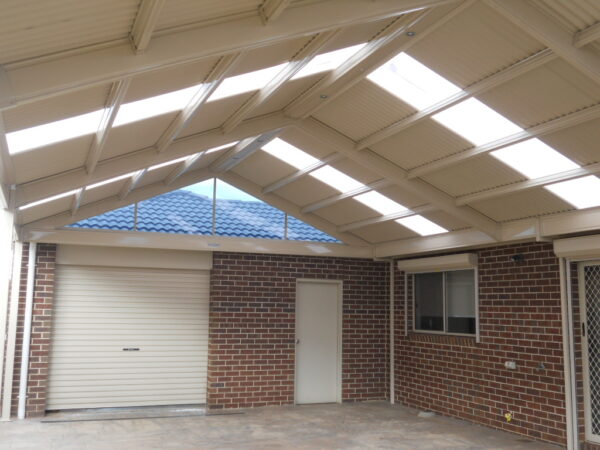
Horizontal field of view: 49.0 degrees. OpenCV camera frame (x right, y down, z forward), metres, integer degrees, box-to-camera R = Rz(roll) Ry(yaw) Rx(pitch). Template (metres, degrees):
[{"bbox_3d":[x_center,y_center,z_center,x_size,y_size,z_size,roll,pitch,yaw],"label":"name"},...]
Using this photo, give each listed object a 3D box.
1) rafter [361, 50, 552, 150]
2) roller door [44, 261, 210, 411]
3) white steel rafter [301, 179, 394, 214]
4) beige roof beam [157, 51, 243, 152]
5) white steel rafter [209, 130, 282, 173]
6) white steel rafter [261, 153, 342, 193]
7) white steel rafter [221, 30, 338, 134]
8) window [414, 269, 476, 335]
[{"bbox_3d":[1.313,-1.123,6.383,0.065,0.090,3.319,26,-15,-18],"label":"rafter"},{"bbox_3d":[-2.587,1.732,10.217,2.386,2.142,0.080,4,-8,-22],"label":"roller door"},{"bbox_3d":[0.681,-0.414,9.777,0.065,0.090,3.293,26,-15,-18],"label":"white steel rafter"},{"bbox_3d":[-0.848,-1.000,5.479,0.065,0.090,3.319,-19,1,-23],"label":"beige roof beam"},{"bbox_3d":[-0.739,-1.083,9.273,0.280,0.145,3.293,4,-8,-22],"label":"white steel rafter"},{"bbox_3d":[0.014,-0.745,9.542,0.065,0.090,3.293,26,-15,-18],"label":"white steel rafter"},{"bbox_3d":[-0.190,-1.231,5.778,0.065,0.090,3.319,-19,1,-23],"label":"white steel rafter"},{"bbox_3d":[2.270,1.224,10.417,0.080,1.022,1.790,4,-8,-22],"label":"window"}]

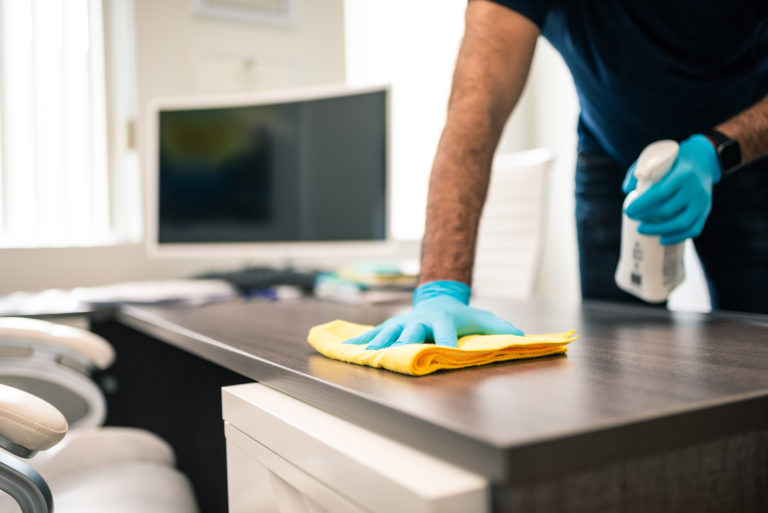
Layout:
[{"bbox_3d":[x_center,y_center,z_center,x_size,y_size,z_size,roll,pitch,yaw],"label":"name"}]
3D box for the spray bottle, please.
[{"bbox_3d":[0.390,-0.054,1.090,0.080,0.225,0.072,-30,36,-28],"label":"spray bottle"}]

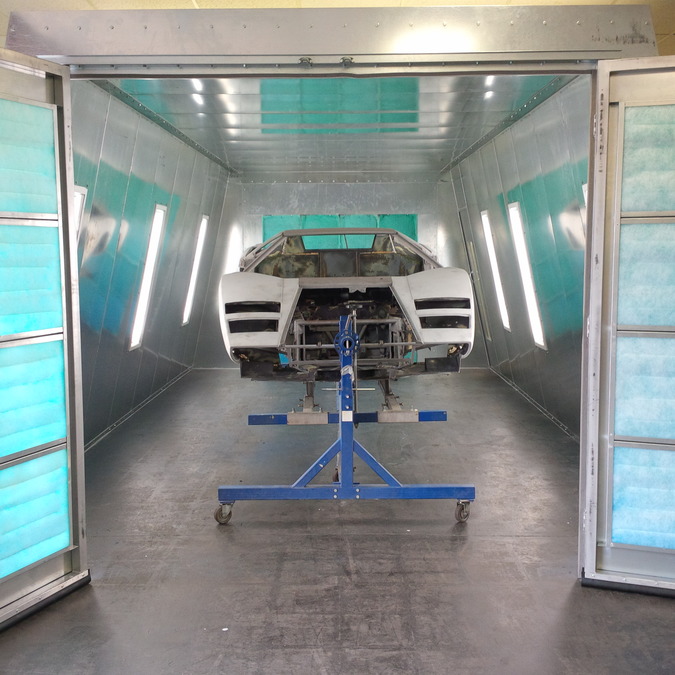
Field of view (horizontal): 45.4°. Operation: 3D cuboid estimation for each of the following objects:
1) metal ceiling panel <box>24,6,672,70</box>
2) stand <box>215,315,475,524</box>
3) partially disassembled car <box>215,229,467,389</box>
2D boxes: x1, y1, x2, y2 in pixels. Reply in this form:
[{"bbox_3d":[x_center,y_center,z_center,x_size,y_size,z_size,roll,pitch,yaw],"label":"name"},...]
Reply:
[{"bbox_3d":[-0.020,-1.336,3.622,2.880,0.240,0.060,0,-1,1],"label":"metal ceiling panel"},{"bbox_3d":[0.045,0.419,4.984,1.490,1.230,0.900,0,6,-2],"label":"stand"},{"bbox_3d":[0.038,-0.395,7.018,1.970,1.070,4.100,-1,6,-2],"label":"partially disassembled car"}]

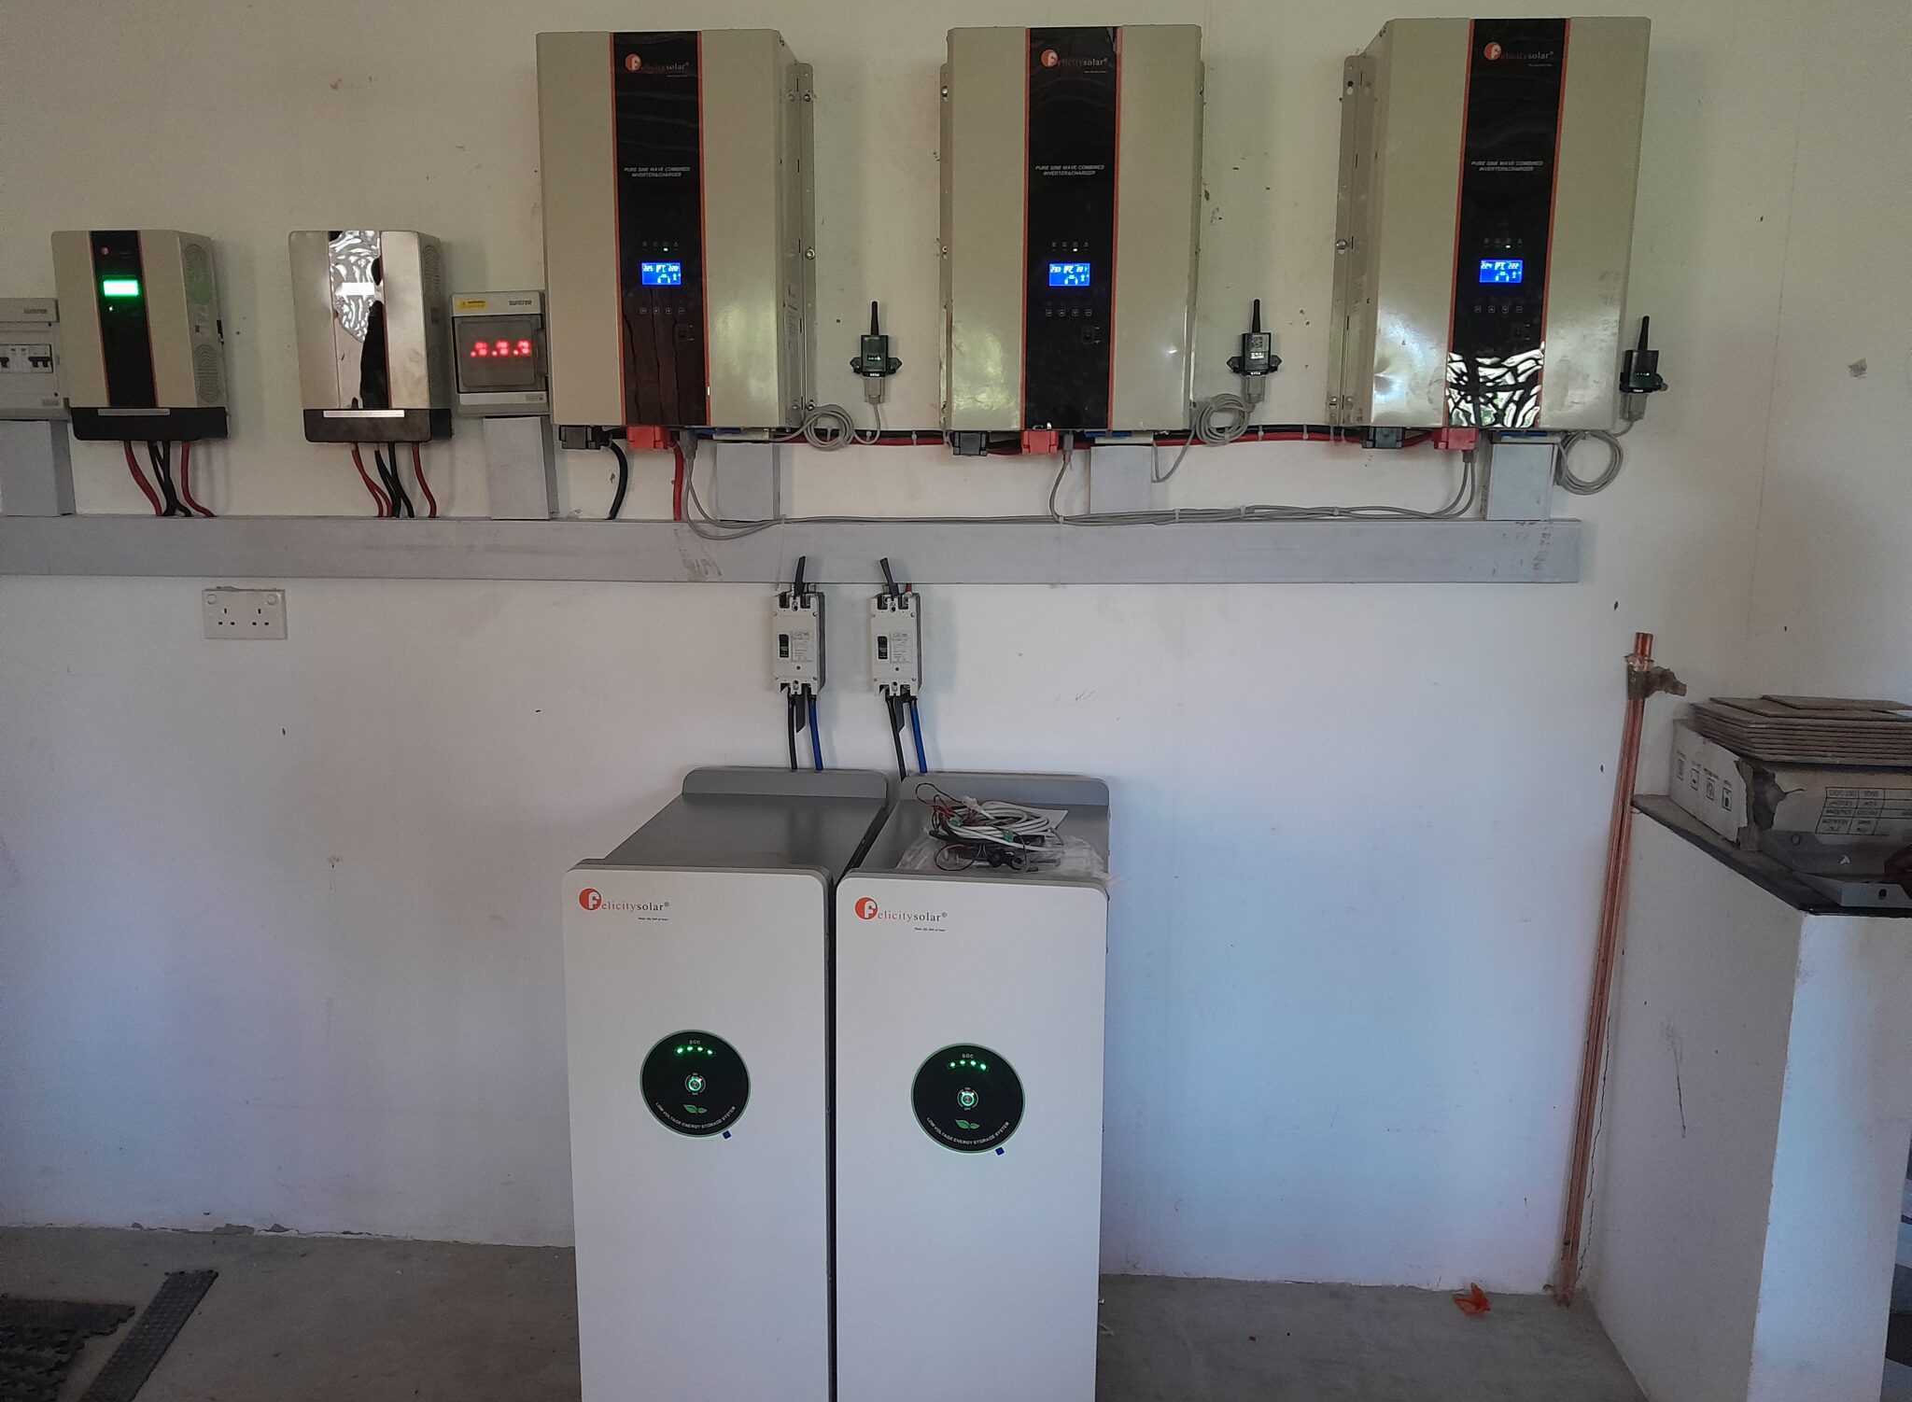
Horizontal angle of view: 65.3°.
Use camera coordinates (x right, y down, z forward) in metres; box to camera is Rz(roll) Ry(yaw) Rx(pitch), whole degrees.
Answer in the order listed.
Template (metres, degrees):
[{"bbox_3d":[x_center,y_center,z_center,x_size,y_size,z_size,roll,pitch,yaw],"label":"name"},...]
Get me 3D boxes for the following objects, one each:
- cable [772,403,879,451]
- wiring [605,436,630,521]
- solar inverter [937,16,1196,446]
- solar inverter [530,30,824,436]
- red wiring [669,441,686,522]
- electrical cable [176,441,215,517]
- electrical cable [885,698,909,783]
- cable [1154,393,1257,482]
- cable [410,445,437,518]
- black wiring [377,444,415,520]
[{"bbox_3d":[-0.210,-0.448,2.444,0.175,0.080,0.050,1,11,4],"label":"cable"},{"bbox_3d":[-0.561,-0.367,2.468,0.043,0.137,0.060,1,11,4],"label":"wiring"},{"bbox_3d":[0.177,-0.709,2.316,0.410,0.582,0.190,1,10,3],"label":"solar inverter"},{"bbox_3d":[-0.441,-0.722,2.353,0.410,0.582,0.190,1,10,3],"label":"solar inverter"},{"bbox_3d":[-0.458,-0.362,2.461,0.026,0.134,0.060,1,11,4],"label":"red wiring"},{"bbox_3d":[-1.283,-0.376,2.520,0.055,0.125,0.035,1,10,3],"label":"electrical cable"},{"bbox_3d":[-0.099,0.064,2.534,0.036,0.145,0.030,1,10,3],"label":"electrical cable"},{"bbox_3d":[0.402,-0.424,2.401,0.164,0.142,0.055,1,11,4],"label":"cable"},{"bbox_3d":[-0.890,-0.371,2.496,0.039,0.121,0.035,1,10,3],"label":"cable"},{"bbox_3d":[-0.953,-0.373,2.535,0.056,0.123,0.045,1,7,4],"label":"black wiring"}]

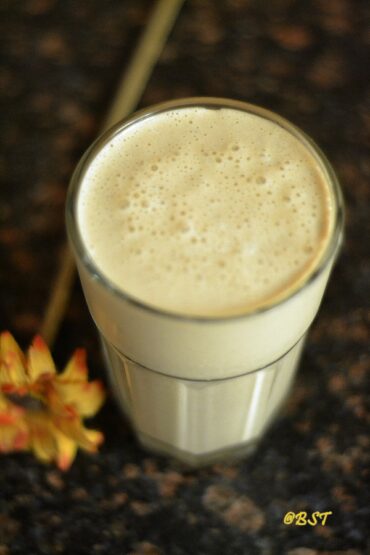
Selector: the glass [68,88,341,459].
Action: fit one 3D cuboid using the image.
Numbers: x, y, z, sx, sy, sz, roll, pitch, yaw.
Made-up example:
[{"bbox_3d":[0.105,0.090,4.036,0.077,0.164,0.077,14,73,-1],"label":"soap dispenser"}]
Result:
[{"bbox_3d":[0.007,0.012,0.413,0.086,0.128,0.086,0,57,0],"label":"glass"}]

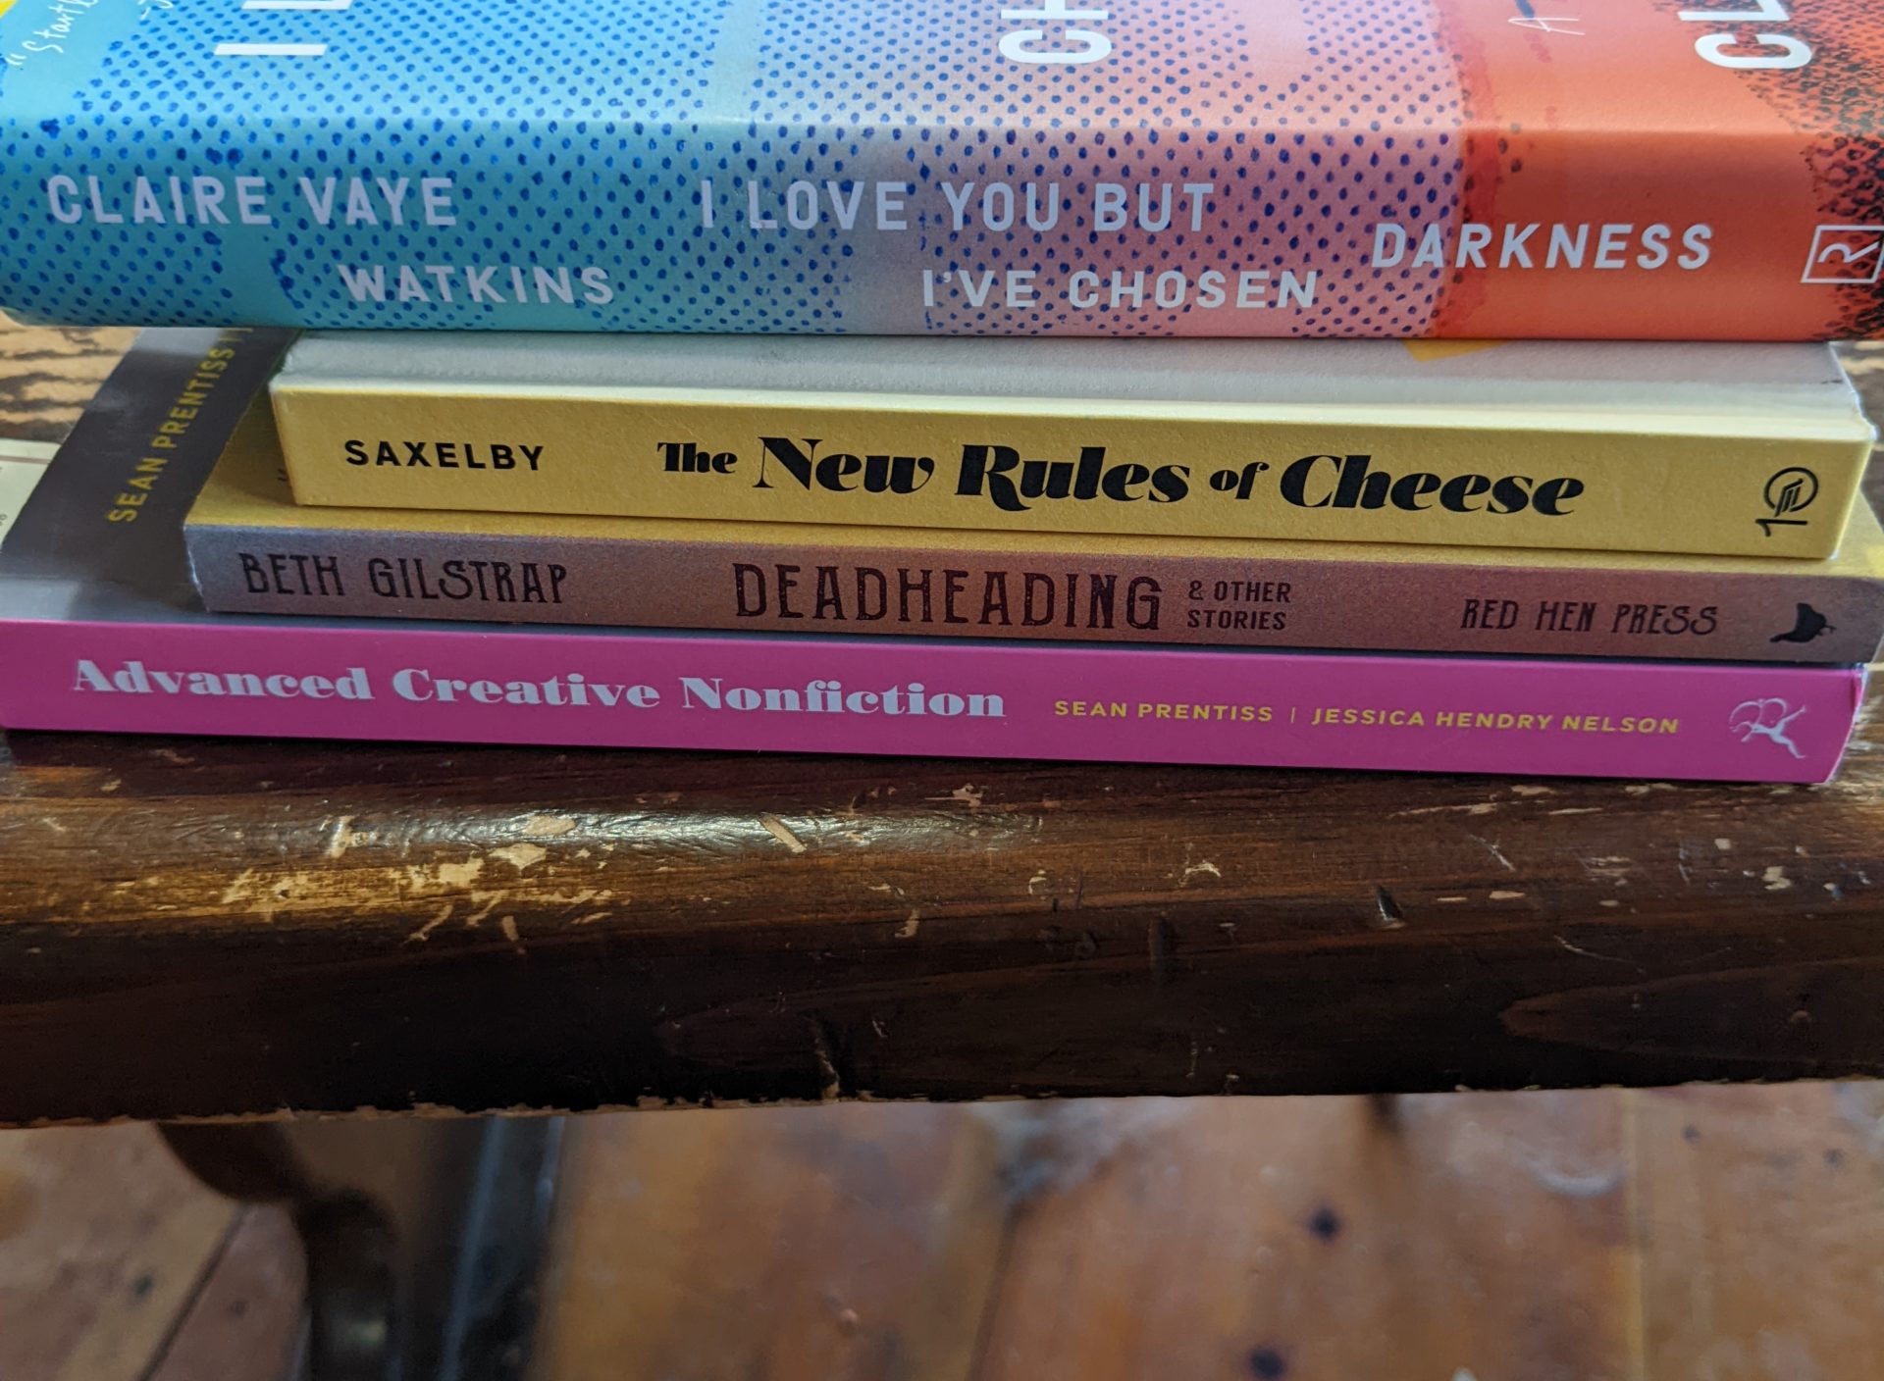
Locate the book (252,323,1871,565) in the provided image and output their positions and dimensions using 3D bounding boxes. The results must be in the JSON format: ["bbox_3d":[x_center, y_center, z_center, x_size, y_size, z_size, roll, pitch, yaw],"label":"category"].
[{"bbox_3d":[0.017,-0.069,0.280,0.183,0.017,0.134,2,41,3],"label":"book"}]

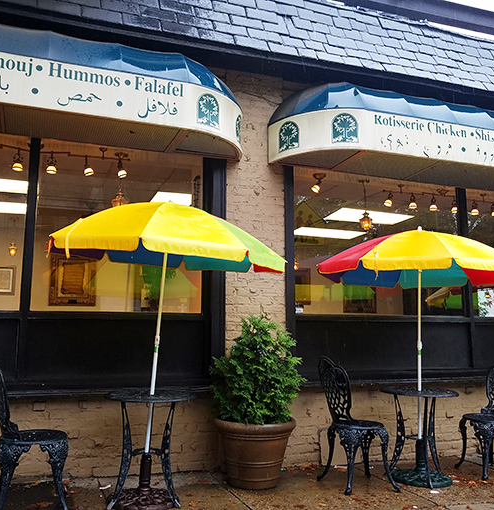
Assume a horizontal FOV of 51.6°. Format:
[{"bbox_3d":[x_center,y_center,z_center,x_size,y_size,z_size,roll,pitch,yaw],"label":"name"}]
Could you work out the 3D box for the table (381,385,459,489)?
[{"bbox_3d":[1.306,1.348,3.864,0.600,0.642,0.600,3,-10,-16],"label":"table"}]

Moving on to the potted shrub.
[{"bbox_3d":[0.054,1.044,3.828,0.693,1.232,0.683,0,-9,0],"label":"potted shrub"}]

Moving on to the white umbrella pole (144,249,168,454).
[{"bbox_3d":[-0.598,0.594,3.409,0.033,1.423,0.033,6,-5,-15],"label":"white umbrella pole"}]

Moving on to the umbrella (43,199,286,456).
[{"bbox_3d":[-0.587,0.469,3.420,1.584,1.676,1.584,6,-5,-15],"label":"umbrella"}]

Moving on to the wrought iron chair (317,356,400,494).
[{"bbox_3d":[0.768,1.196,3.697,0.512,0.890,0.419,3,-10,-16],"label":"wrought iron chair"}]

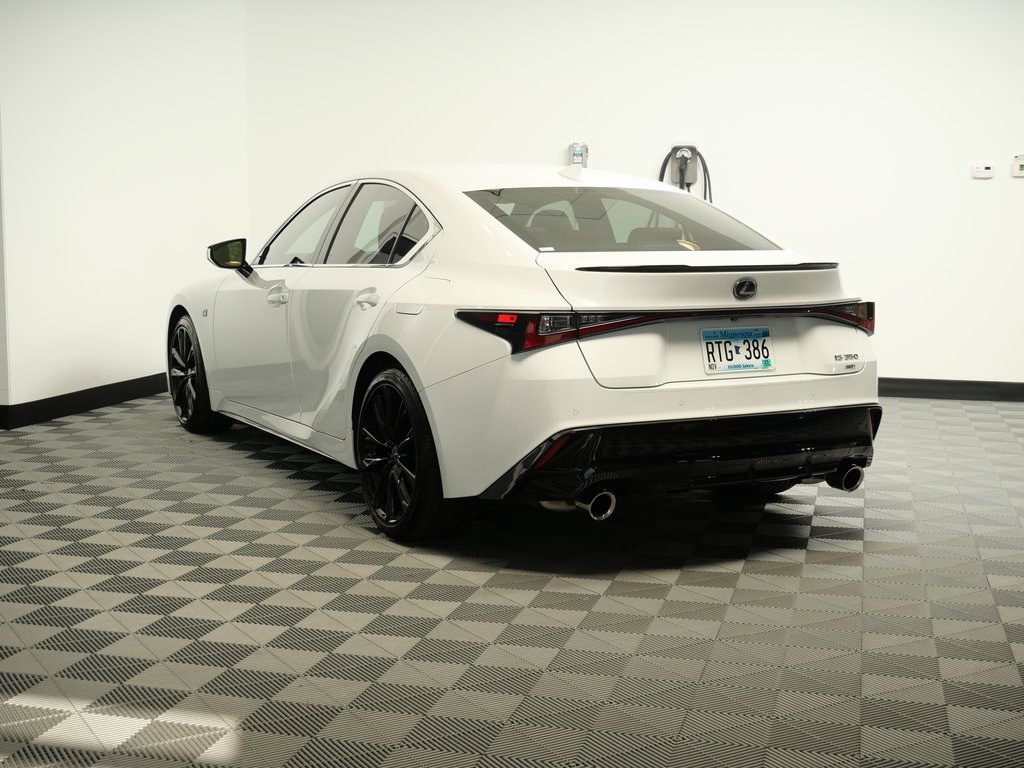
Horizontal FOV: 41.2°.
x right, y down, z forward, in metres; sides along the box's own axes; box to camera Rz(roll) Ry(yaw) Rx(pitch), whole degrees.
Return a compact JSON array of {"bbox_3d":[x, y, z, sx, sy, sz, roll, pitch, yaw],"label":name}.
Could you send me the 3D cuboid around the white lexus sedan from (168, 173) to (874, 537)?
[{"bbox_3d":[-0.294,-0.327,6.543,1.900,1.440,4.710,-3,8,-28],"label":"white lexus sedan"}]

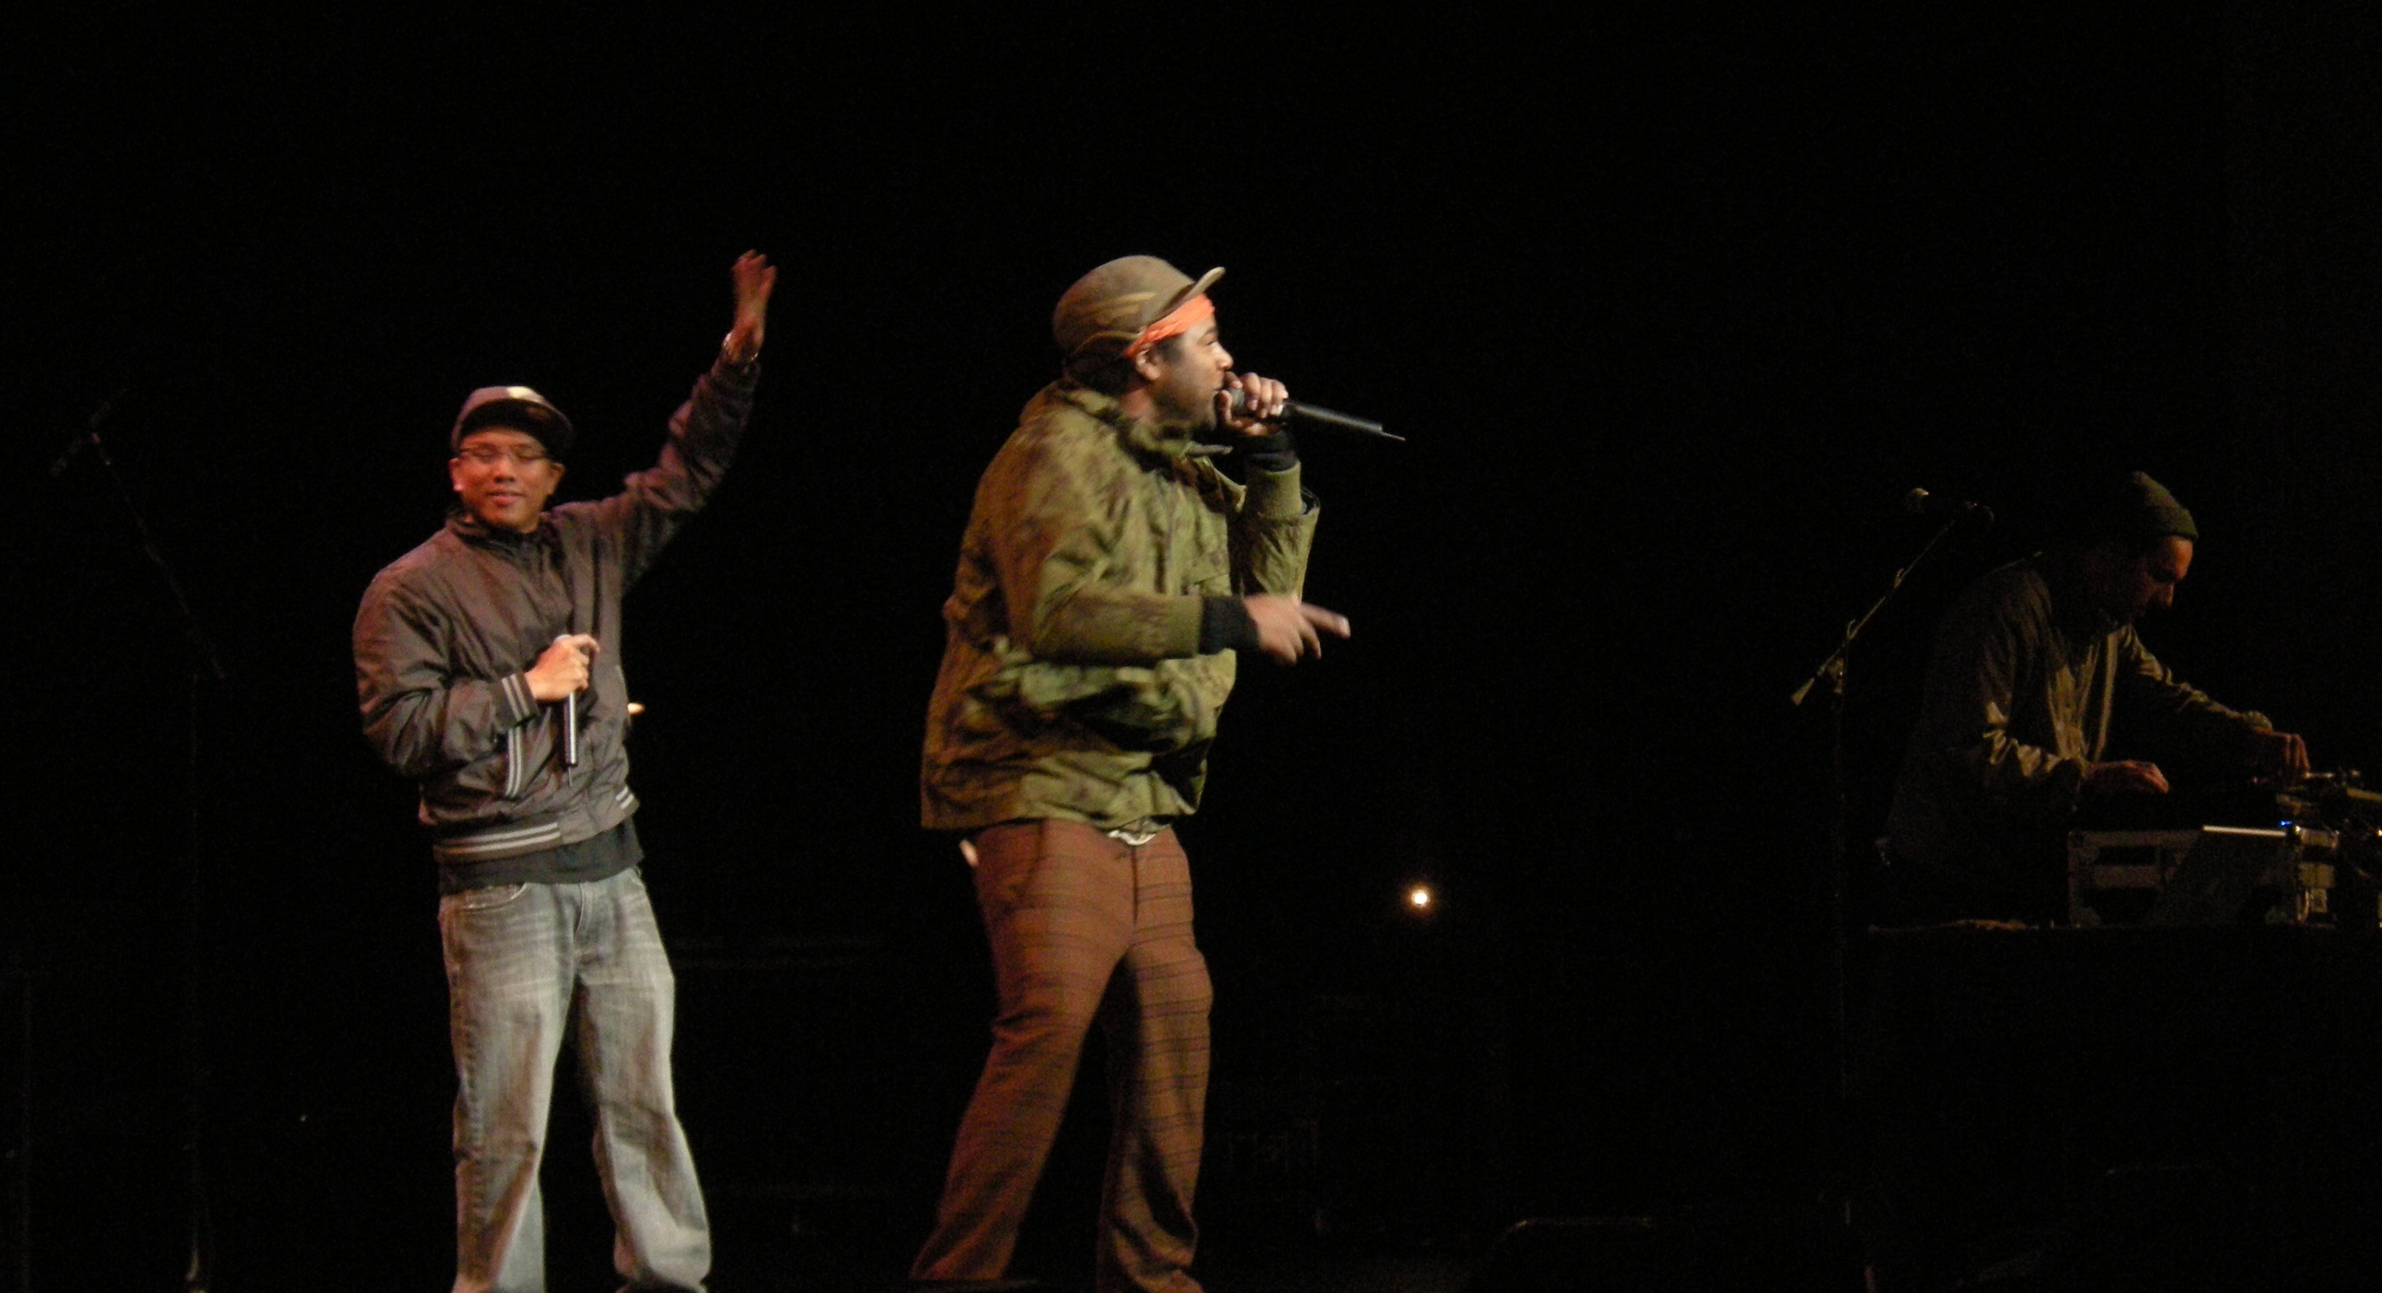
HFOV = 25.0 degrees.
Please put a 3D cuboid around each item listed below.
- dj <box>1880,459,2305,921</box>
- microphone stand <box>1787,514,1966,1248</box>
[{"bbox_3d":[1.737,0.475,10.291,0.740,1.625,0.580,-2,-4,28],"label":"dj"},{"bbox_3d":[1.235,0.503,9.788,0.500,1.505,0.550,0,-4,0],"label":"microphone stand"}]

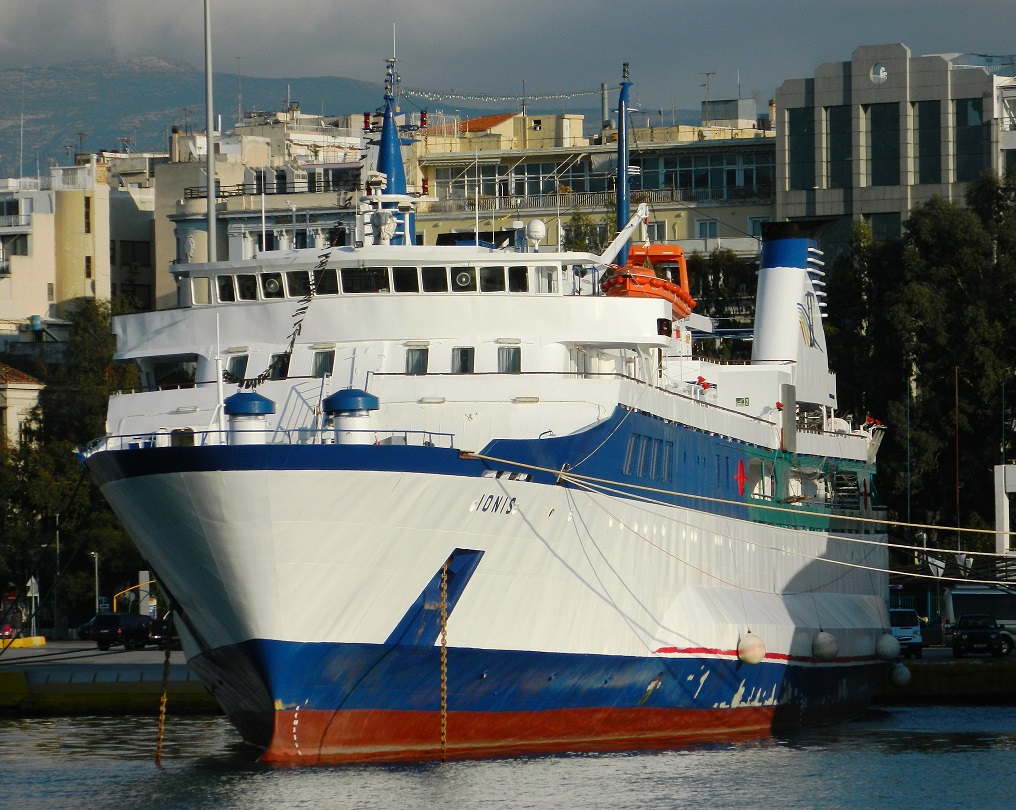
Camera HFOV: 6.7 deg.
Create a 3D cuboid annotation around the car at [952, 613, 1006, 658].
[{"bbox_3d":[19.074,9.403,352.000,1.800,1.770,4.250,0,-1,-4],"label":"car"}]

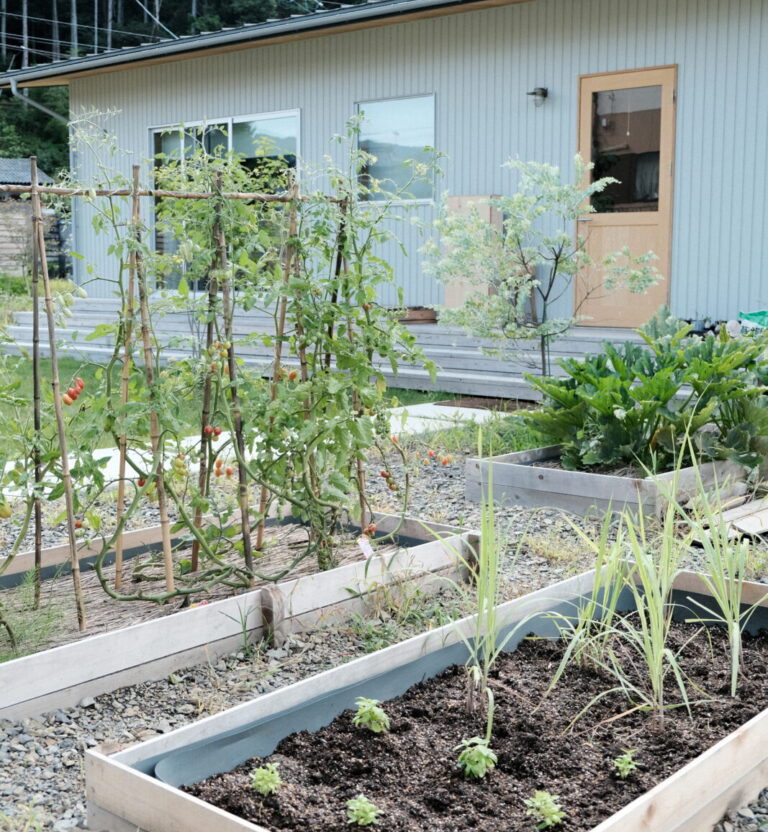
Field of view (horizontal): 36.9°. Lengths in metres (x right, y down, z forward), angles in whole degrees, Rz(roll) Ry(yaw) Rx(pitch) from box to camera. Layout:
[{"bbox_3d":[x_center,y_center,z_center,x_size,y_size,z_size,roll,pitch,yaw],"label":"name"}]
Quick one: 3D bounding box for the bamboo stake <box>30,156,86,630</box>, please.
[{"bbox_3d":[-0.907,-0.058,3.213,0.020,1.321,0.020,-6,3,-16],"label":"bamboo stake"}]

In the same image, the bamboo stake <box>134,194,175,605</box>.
[{"bbox_3d":[-0.699,-0.037,3.514,0.024,1.199,0.024,-5,5,-11],"label":"bamboo stake"}]

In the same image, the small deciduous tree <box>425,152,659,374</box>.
[{"bbox_3d":[1.231,-1.082,9.000,1.830,1.900,1.650,1,7,8],"label":"small deciduous tree"}]

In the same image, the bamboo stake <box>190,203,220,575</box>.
[{"bbox_3d":[-0.584,-0.077,3.777,0.022,1.224,0.022,3,8,-9],"label":"bamboo stake"}]

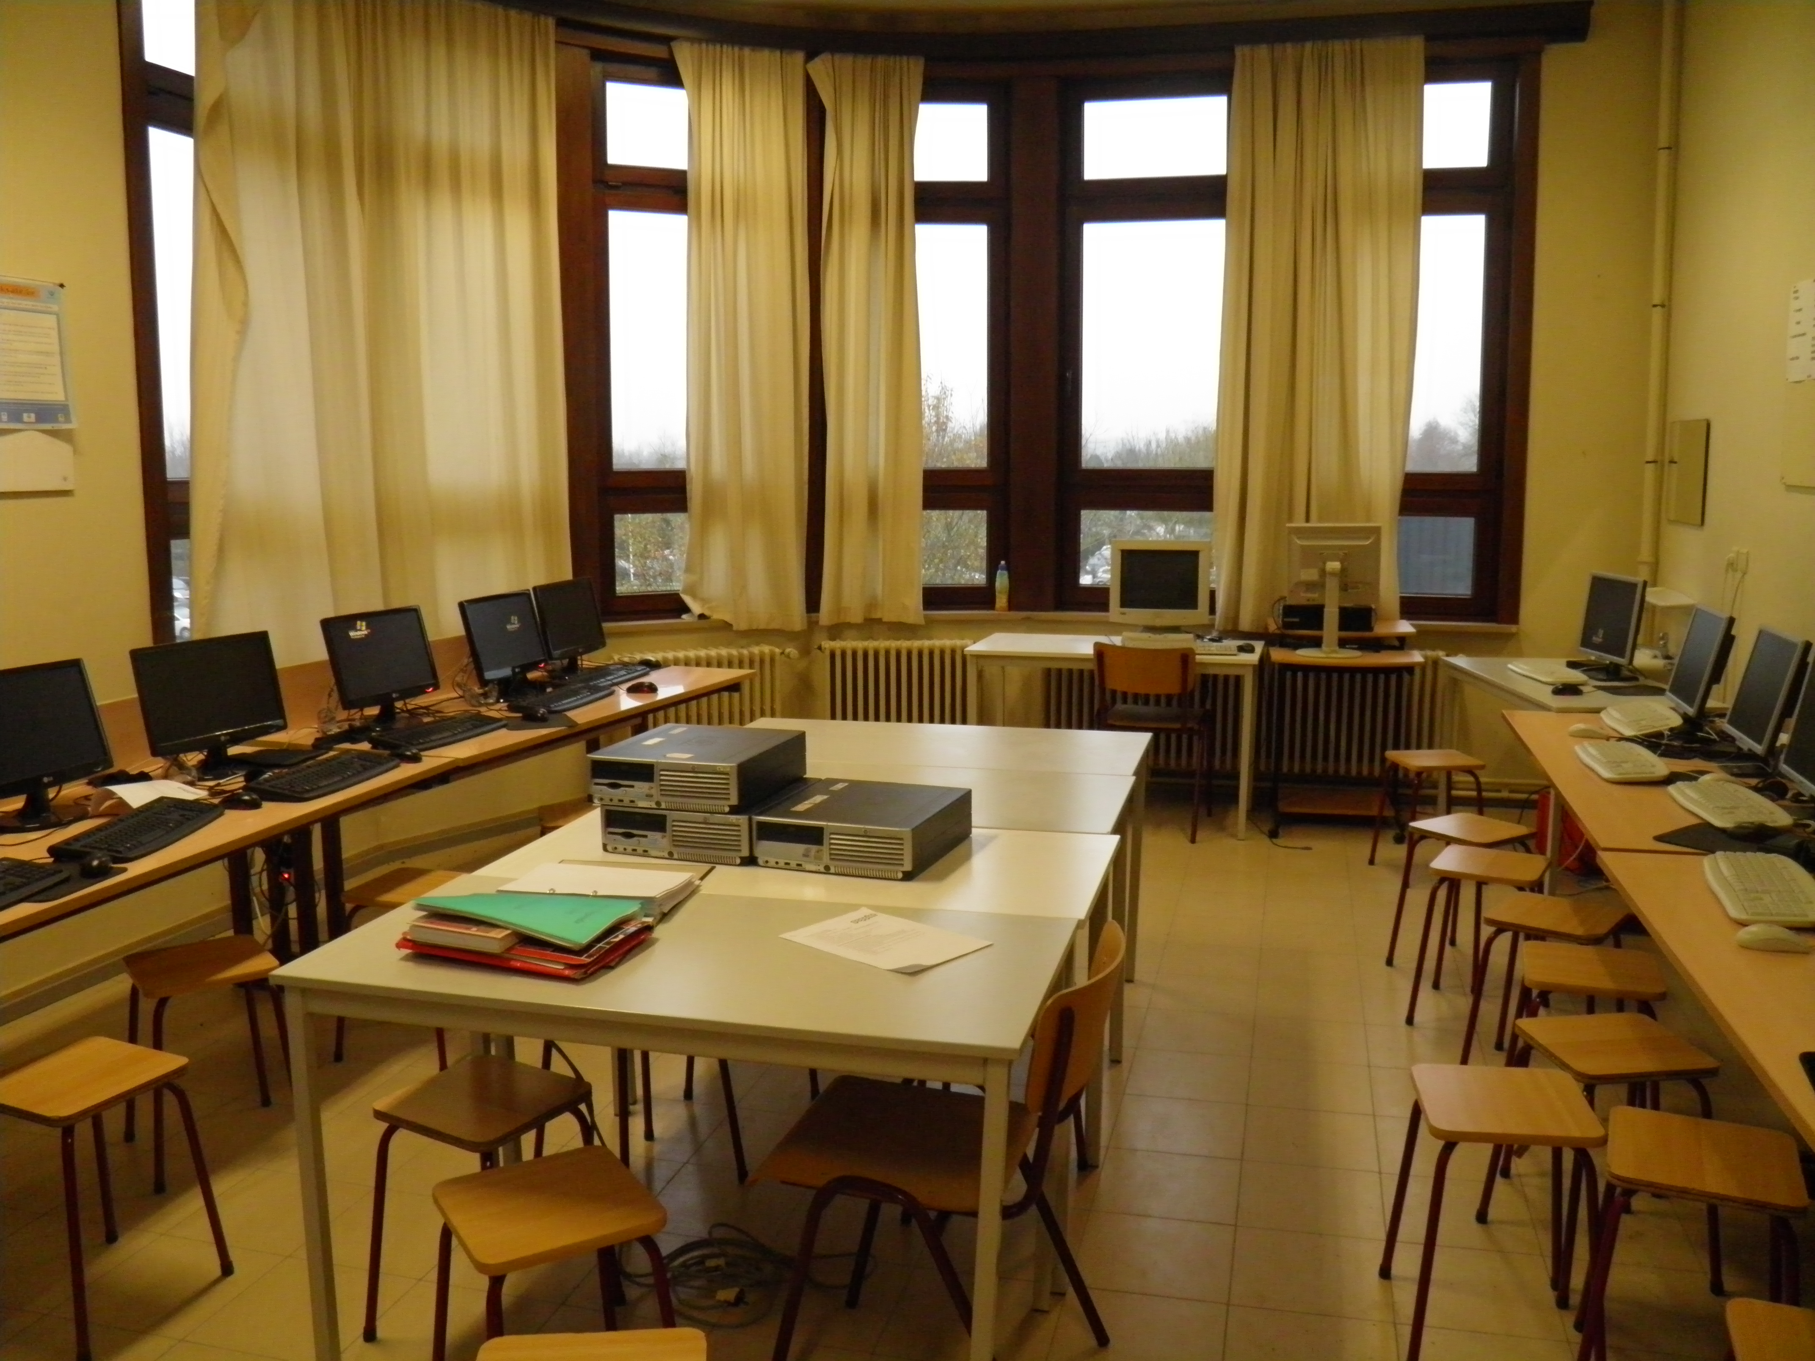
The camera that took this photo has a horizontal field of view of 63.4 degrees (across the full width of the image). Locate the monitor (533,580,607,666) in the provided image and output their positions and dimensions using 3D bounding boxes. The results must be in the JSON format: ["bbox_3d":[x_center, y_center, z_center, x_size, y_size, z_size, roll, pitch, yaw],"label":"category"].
[{"bbox_3d":[-1.279,-0.192,5.576,0.170,0.365,0.440,3,9,16],"label":"monitor"}]

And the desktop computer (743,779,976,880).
[{"bbox_3d":[-0.087,0.306,3.076,0.338,0.100,0.379,3,9,20],"label":"desktop computer"}]

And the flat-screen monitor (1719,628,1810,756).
[{"bbox_3d":[2.231,0.049,3.818,0.190,0.370,0.375,2,9,14],"label":"flat-screen monitor"}]

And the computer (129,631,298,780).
[{"bbox_3d":[-1.860,0.068,3.909,0.175,0.350,0.442,3,9,23],"label":"computer"}]

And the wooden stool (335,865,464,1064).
[{"bbox_3d":[-1.319,0.766,3.958,0.330,0.448,0.330,2,9,10],"label":"wooden stool"}]

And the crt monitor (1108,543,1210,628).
[{"bbox_3d":[1.099,-0.382,6.295,0.420,0.445,0.420,2,9,14],"label":"crt monitor"}]

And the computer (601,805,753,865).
[{"bbox_3d":[-0.415,0.290,3.178,0.338,0.100,0.379,3,9,19],"label":"computer"}]

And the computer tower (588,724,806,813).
[{"bbox_3d":[-0.447,0.186,3.193,0.338,0.100,0.379,2,9,17],"label":"computer tower"}]

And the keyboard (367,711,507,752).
[{"bbox_3d":[-1.391,0.157,4.406,0.165,0.035,0.445,3,9,20],"label":"keyboard"}]

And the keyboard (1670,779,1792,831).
[{"bbox_3d":[1.916,0.282,3.432,0.165,0.028,0.440,-5,7,14],"label":"keyboard"}]

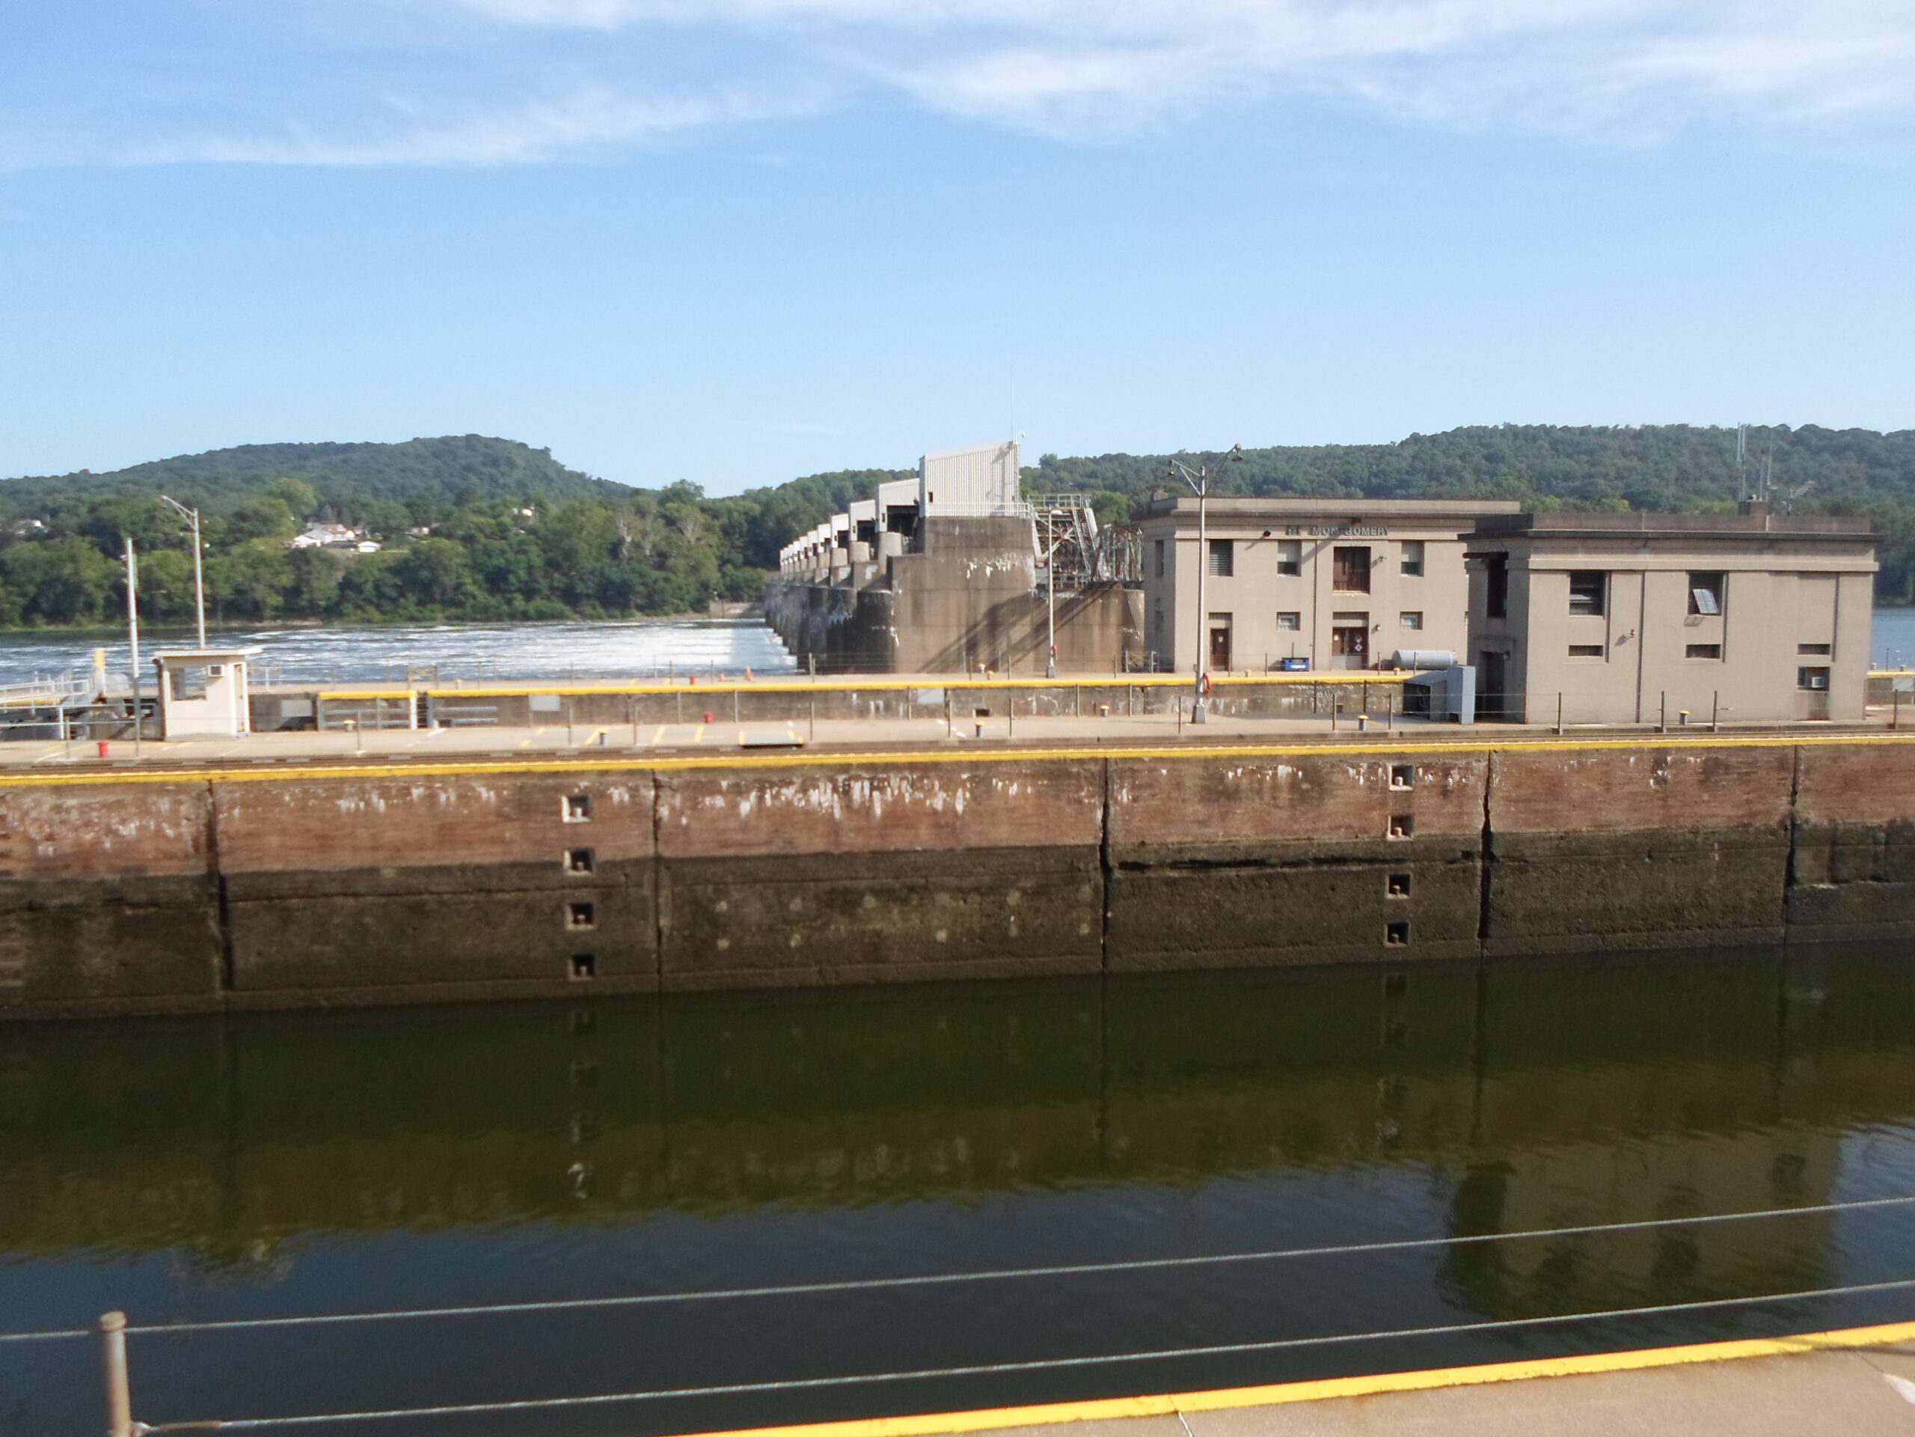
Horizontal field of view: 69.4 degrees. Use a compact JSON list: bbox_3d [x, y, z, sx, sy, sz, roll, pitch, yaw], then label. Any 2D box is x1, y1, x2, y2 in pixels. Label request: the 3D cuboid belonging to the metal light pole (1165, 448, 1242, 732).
[{"bbox_3d":[9.108,-4.885,52.179,0.500,10.100,7.600,-1,6,-9],"label":"metal light pole"}]

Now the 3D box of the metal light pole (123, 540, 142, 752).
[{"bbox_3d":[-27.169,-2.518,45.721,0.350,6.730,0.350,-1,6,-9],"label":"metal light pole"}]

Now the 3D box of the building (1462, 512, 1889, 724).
[{"bbox_3d":[27.839,-4.004,54.525,14.600,7.850,5.100,-1,6,-9],"label":"building"}]

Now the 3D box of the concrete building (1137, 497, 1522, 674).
[{"bbox_3d":[23.095,-8.254,86.009,22.800,10.100,7.300,-1,6,-9],"label":"concrete building"}]

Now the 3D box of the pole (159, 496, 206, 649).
[{"bbox_3d":[-37.752,-6.007,67.713,0.400,9.350,4.200,-1,6,-9],"label":"pole"}]

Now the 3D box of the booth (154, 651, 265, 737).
[{"bbox_3d":[-25.755,-0.828,47.669,2.600,2.980,2.400,-1,6,-9],"label":"booth"}]

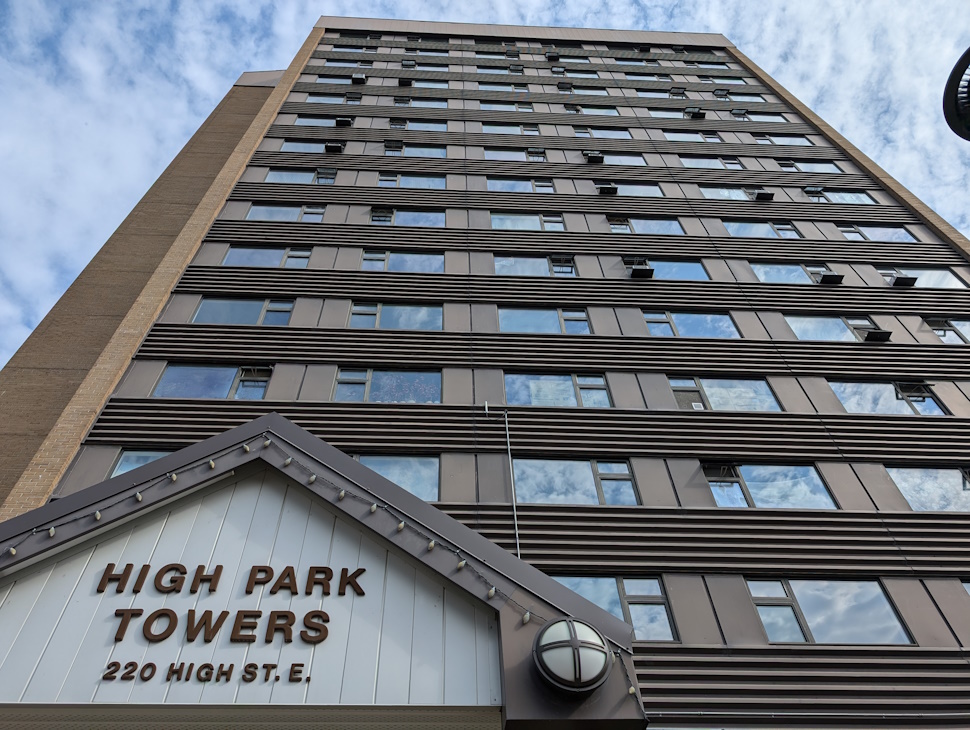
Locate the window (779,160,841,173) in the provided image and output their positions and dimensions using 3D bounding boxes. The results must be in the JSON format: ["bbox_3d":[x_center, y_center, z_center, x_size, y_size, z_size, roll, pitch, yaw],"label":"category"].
[{"bbox_3d":[12.232,-7.484,25.469,2.290,1.150,0.120,1,-51,-4],"label":"window"}]

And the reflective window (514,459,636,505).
[{"bbox_3d":[1.732,2.275,12.882,2.330,1.130,0.100,1,-51,-4],"label":"reflective window"}]

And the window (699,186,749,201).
[{"bbox_3d":[8.333,-5.994,23.478,1.600,1.130,0.120,1,-51,-4],"label":"window"}]

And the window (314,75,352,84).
[{"bbox_3d":[-6.955,-13.137,30.979,1.600,1.130,0.120,1,-51,-4],"label":"window"}]

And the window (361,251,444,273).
[{"bbox_3d":[-2.211,-2.784,18.315,2.230,1.150,0.120,1,-51,-4],"label":"window"}]

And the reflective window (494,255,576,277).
[{"bbox_3d":[1.371,-2.707,18.547,2.270,1.150,0.120,1,-51,-4],"label":"reflective window"}]

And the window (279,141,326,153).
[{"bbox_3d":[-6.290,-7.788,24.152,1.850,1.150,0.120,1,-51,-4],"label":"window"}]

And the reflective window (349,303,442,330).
[{"bbox_3d":[-2.191,-1.207,16.840,2.290,1.130,0.100,1,-51,-4],"label":"reflective window"}]

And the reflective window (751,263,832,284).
[{"bbox_3d":[8.886,-2.611,19.324,2.323,1.162,0.120,1,-51,-4],"label":"reflective window"}]

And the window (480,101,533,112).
[{"bbox_3d":[0.923,-11.282,29.373,2.300,1.130,0.120,1,-51,-4],"label":"window"}]

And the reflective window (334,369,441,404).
[{"bbox_3d":[-2.069,0.451,14.594,2.300,1.130,0.120,1,-51,-4],"label":"reflective window"}]

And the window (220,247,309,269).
[{"bbox_3d":[-5.993,-2.990,18.703,2.280,1.130,0.100,1,-51,-4],"label":"window"}]

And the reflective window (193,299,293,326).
[{"bbox_3d":[-5.871,-1.299,16.426,2.300,1.130,0.120,1,-51,-4],"label":"reflective window"}]

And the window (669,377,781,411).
[{"bbox_3d":[5.390,0.659,15.213,2.310,1.130,0.100,1,-51,-4],"label":"window"}]

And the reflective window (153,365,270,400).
[{"bbox_3d":[-5.806,0.409,14.511,2.280,1.130,0.100,1,-51,-4],"label":"reflective window"}]

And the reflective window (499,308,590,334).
[{"bbox_3d":[1.463,-1.067,16.519,2.290,1.150,0.120,1,-51,-4],"label":"reflective window"}]

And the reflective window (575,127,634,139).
[{"bbox_3d":[4.829,-9.537,27.790,2.310,1.130,0.100,1,-51,-4],"label":"reflective window"}]

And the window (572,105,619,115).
[{"bbox_3d":[4.736,-11.017,29.357,2.218,1.162,0.120,1,-51,-4],"label":"window"}]

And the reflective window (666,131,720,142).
[{"bbox_3d":[8.605,-9.453,28.026,2.380,1.130,0.100,1,-51,-4],"label":"reflective window"}]

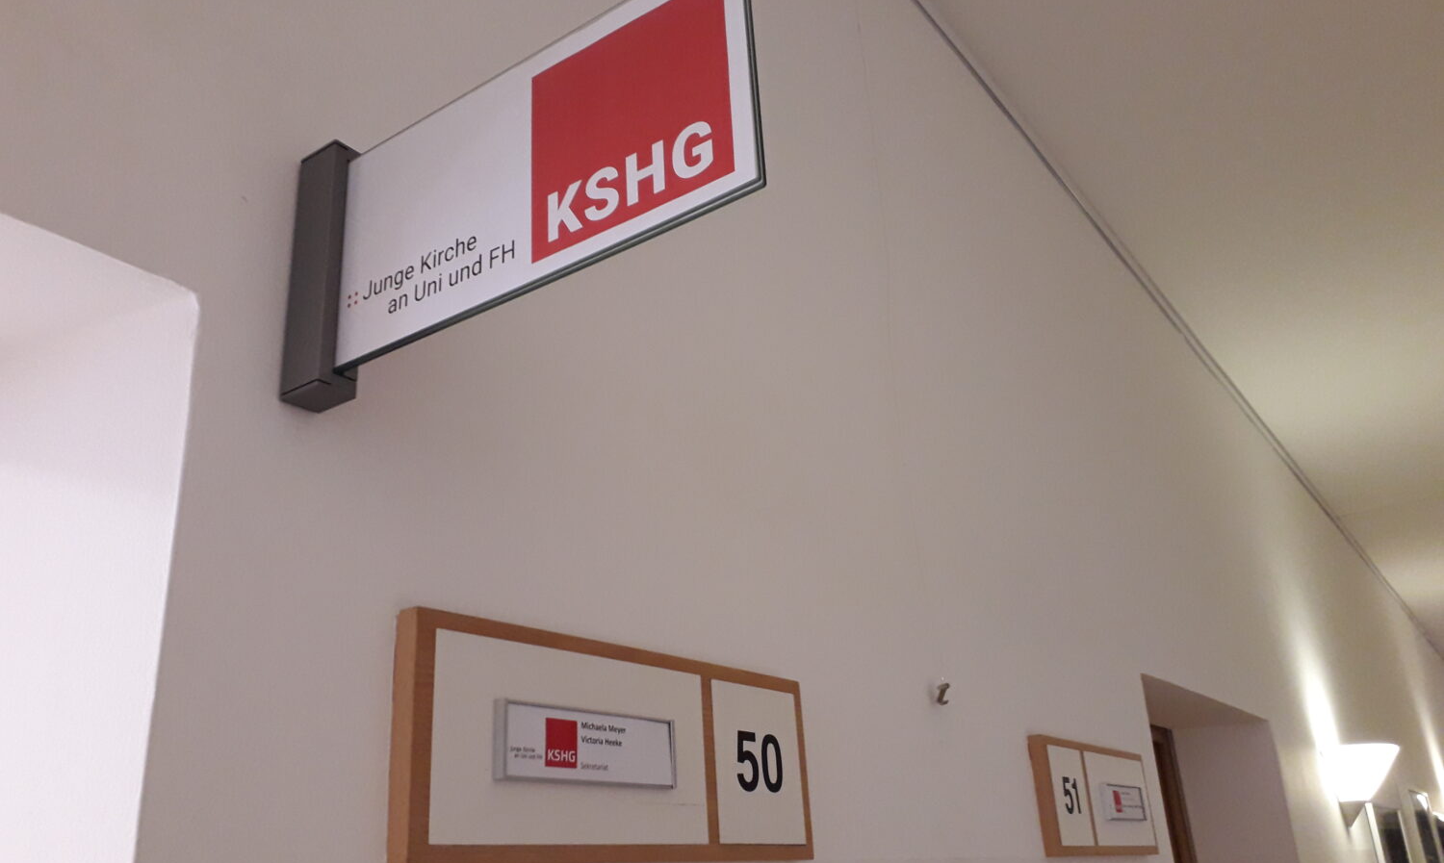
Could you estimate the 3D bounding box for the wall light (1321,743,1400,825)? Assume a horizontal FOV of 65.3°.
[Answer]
[{"bbox_3d":[1.872,1.020,3.236,0.178,0.223,0.350,-18,-27,32],"label":"wall light"}]

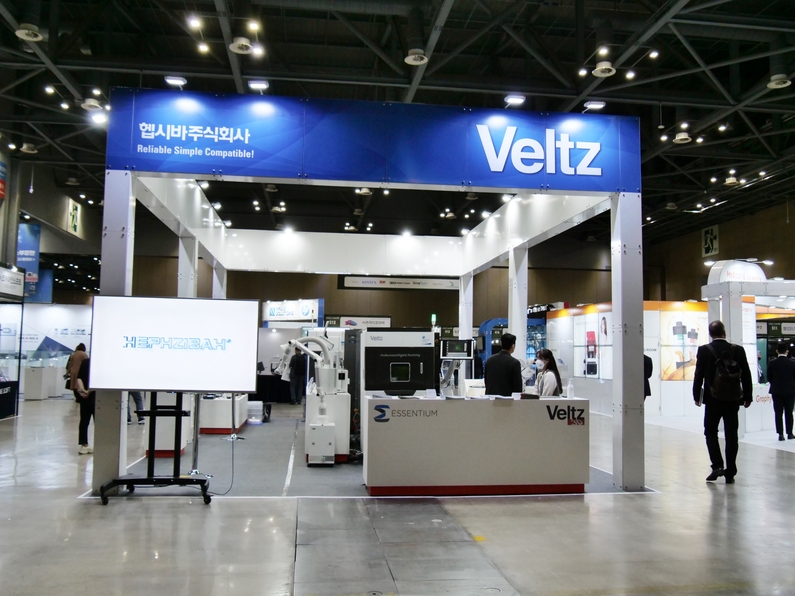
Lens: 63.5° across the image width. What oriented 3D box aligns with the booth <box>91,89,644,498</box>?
[{"bbox_3d":[-0.620,0.281,10.430,5.671,4.045,7.578,1,-5,-8],"label":"booth"}]

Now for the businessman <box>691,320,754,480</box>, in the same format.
[{"bbox_3d":[3.589,1.154,7.100,0.610,1.780,0.450,-1,-5,16],"label":"businessman"}]

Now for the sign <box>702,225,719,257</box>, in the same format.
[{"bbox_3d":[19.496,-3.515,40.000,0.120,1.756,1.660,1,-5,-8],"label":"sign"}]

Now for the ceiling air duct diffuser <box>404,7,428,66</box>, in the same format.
[{"bbox_3d":[0.577,-8.024,19.554,0.740,1.650,0.740,1,-5,0],"label":"ceiling air duct diffuser"}]

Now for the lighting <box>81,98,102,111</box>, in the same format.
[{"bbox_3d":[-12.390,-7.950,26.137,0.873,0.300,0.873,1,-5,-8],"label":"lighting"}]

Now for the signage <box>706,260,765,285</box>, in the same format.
[{"bbox_3d":[6.150,-0.440,11.712,0.860,0.420,0.360,1,-5,-8],"label":"signage"}]

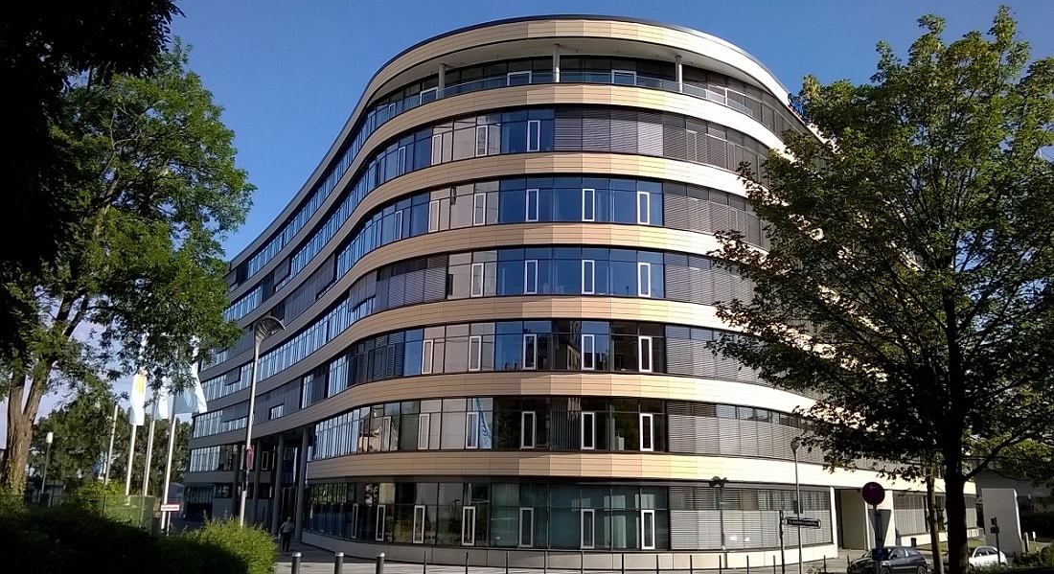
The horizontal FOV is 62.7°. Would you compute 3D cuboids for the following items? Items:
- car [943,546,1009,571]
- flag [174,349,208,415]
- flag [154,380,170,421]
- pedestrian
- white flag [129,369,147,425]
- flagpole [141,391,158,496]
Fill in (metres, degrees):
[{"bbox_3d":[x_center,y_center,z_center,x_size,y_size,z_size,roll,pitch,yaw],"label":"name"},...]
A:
[{"bbox_3d":[21.475,13.278,41.841,3.900,1.420,1.680,8,-15,-26],"label":"car"},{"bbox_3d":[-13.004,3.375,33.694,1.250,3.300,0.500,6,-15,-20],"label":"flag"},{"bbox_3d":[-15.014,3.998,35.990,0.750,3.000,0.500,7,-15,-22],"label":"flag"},{"bbox_3d":[-12.765,13.209,46.222,0.680,1.770,0.420,4,-14,-11],"label":"pedestrian"},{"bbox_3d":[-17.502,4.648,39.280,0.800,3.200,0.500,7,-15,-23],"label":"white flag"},{"bbox_3d":[-15.277,6.181,35.362,0.120,9.350,0.120,7,-15,-22],"label":"flagpole"}]

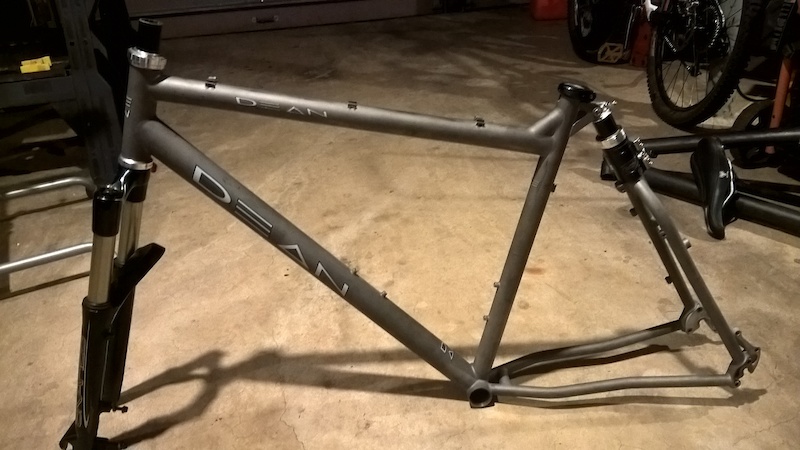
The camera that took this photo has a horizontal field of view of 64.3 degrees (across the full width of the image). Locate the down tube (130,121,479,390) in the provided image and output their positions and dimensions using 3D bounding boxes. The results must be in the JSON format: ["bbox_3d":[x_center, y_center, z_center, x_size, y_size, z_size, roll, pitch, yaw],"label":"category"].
[{"bbox_3d":[-0.106,0.072,0.980,0.044,0.655,0.044,-44,22,15],"label":"down tube"}]

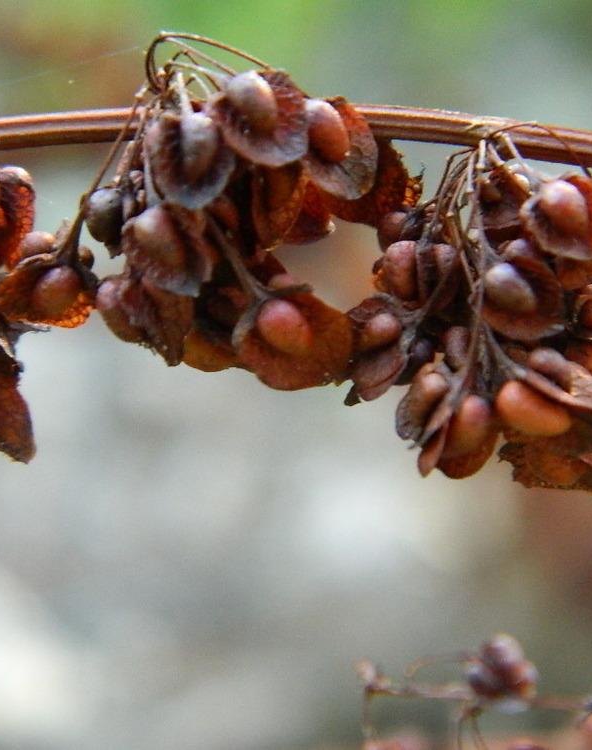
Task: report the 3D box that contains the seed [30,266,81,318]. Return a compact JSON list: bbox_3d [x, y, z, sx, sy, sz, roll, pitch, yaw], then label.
[{"bbox_3d":[-0.012,-0.004,0.150,0.003,0.003,0.002,0,14,0],"label":"seed"}]

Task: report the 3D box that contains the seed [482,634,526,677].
[{"bbox_3d":[0.012,0.016,0.168,0.002,0.002,0.002,0,14,0],"label":"seed"}]

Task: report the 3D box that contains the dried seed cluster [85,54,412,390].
[{"bbox_3d":[-0.002,-0.008,0.150,0.016,0.016,0.012,0,14,0],"label":"dried seed cluster"}]

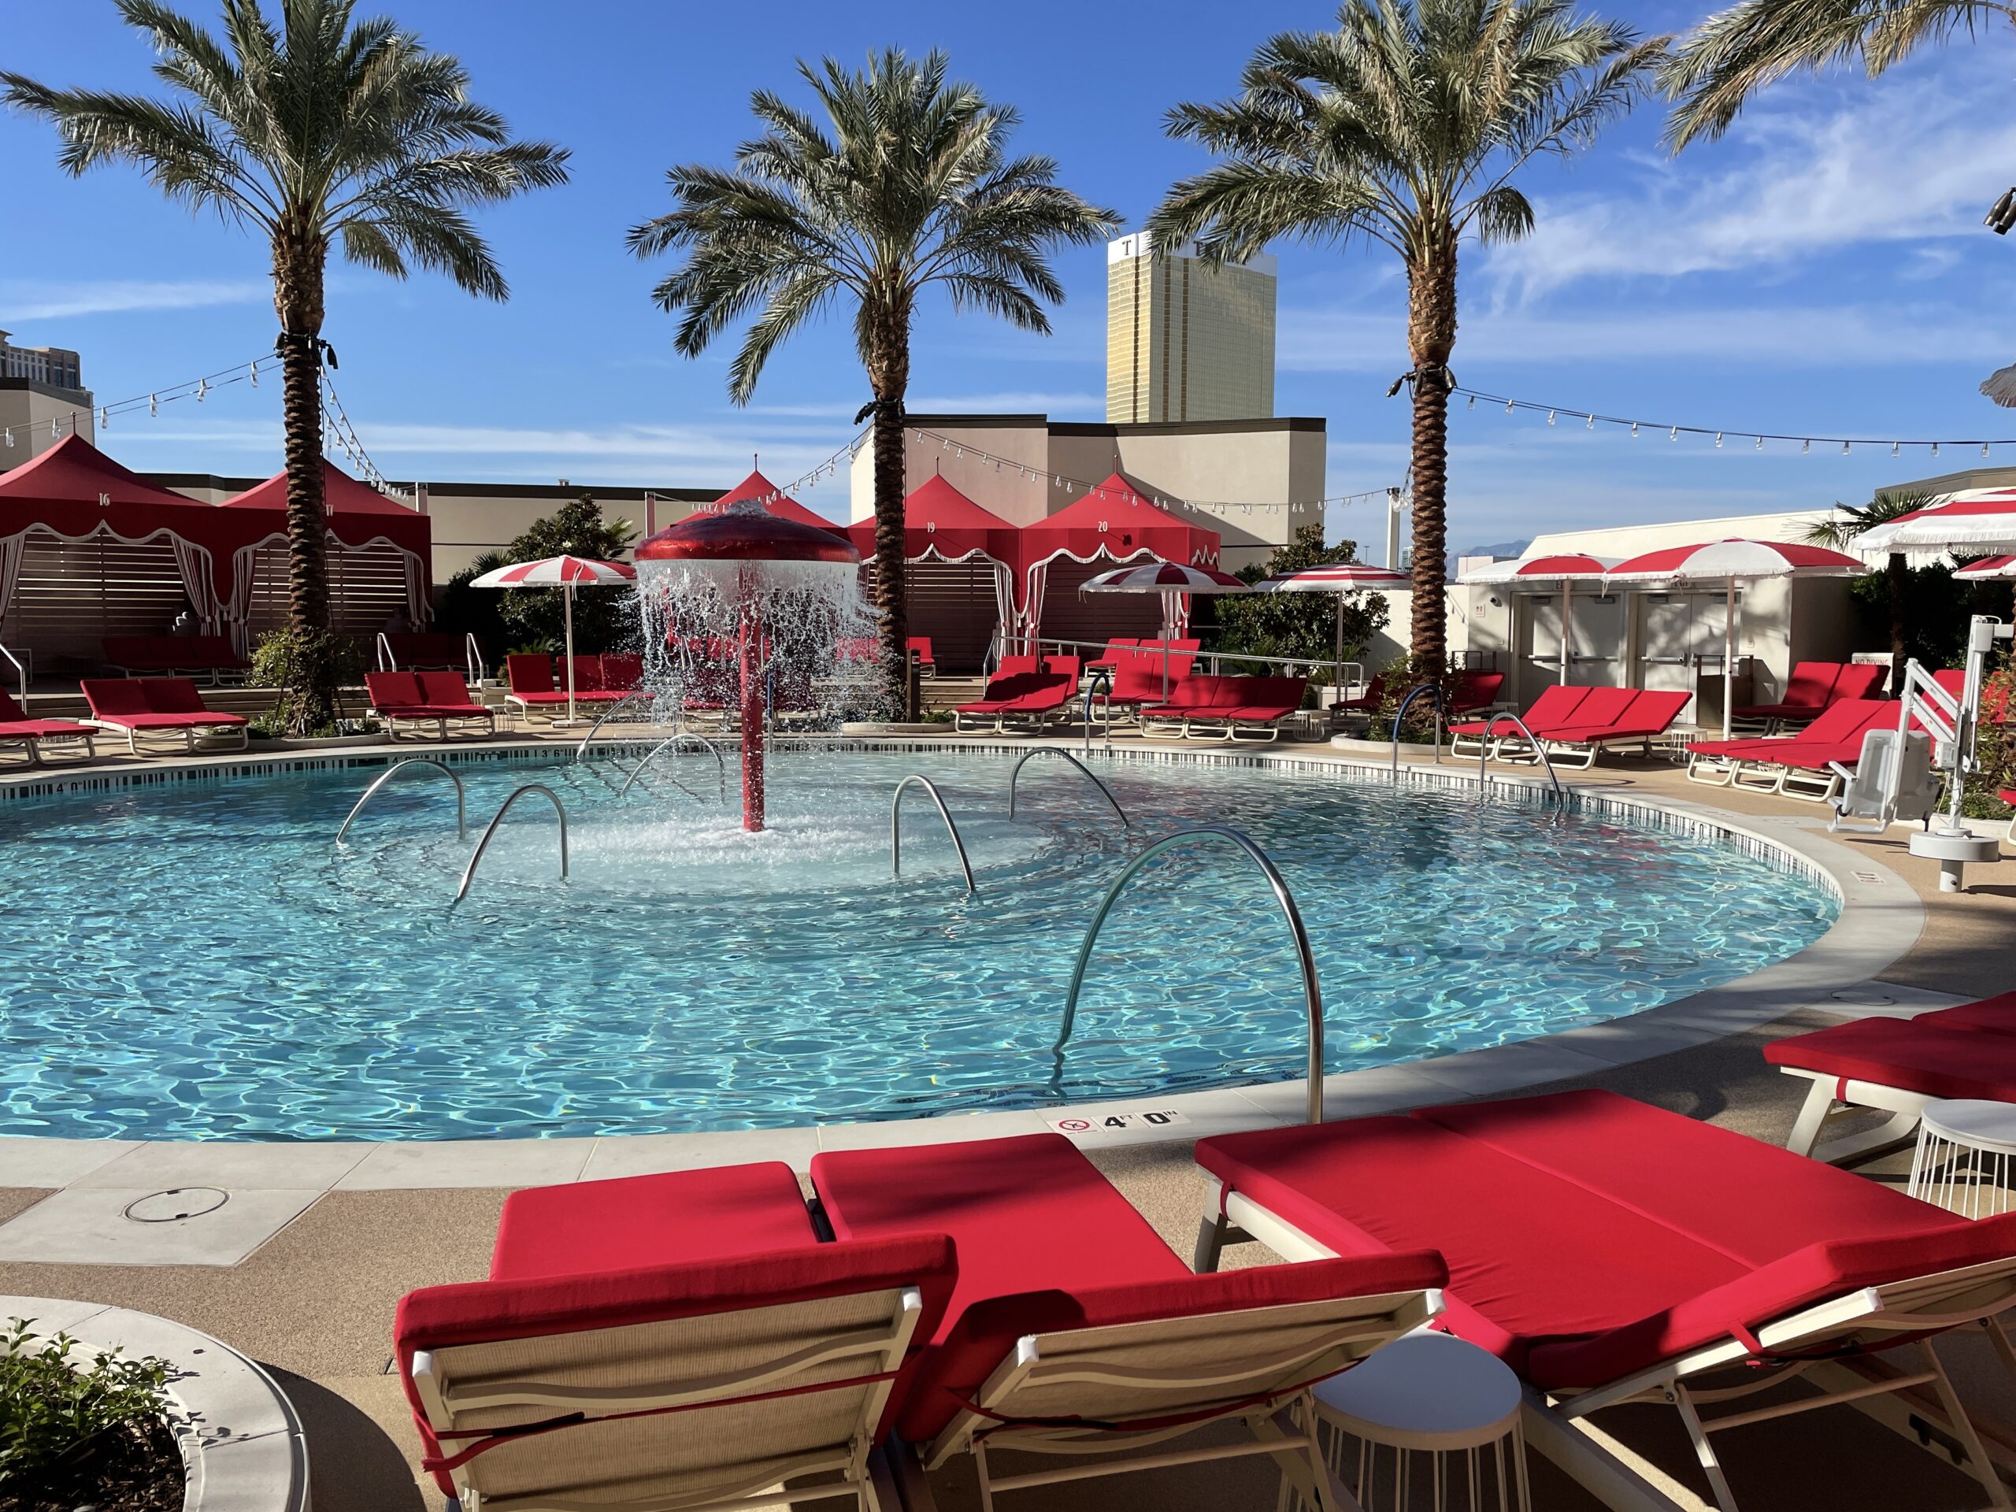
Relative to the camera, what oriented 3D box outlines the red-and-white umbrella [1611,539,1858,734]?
[{"bbox_3d":[8.063,-1.173,16.908,2.850,2.540,2.850,0,5,0],"label":"red-and-white umbrella"}]

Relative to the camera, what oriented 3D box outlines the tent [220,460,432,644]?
[{"bbox_3d":[-12.866,-3.506,27.791,3.438,4.250,3.100,-4,6,-39],"label":"tent"}]

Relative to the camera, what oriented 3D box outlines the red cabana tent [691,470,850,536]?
[{"bbox_3d":[-5.193,-3.770,31.296,3.700,4.300,3.600,0,5,-9],"label":"red cabana tent"}]

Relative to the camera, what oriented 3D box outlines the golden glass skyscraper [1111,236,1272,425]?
[{"bbox_3d":[88.154,-143.472,720.067,79.000,190.000,27.000,-4,6,-35],"label":"golden glass skyscraper"}]

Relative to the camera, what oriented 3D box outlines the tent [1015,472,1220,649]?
[{"bbox_3d":[2.421,-3.958,32.980,3.700,4.300,3.200,1,5,14],"label":"tent"}]

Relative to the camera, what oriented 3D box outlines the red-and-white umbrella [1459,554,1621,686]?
[{"bbox_3d":[7.528,-1.457,20.246,2.850,2.540,2.850,0,5,0],"label":"red-and-white umbrella"}]

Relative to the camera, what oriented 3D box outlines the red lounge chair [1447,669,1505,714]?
[{"bbox_3d":[6.951,-0.839,22.761,0.720,0.880,1.850,3,5,25],"label":"red lounge chair"}]

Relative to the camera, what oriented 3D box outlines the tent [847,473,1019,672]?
[{"bbox_3d":[-1.439,-3.837,32.118,3.474,4.250,3.100,0,5,1],"label":"tent"}]

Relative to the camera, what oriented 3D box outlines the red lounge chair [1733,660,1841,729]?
[{"bbox_3d":[11.290,-0.836,21.940,1.800,0.970,0.651,-3,6,-27],"label":"red lounge chair"}]

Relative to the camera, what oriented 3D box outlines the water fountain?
[{"bbox_3d":[-2.159,-0.737,12.604,1.950,2.760,1.950,0,5,0],"label":"water fountain"}]

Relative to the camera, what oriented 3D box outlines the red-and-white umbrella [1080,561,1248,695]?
[{"bbox_3d":[2.442,-1.727,23.136,2.850,2.540,2.850,0,5,0],"label":"red-and-white umbrella"}]

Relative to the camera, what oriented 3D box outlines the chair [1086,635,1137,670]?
[{"bbox_3d":[2.109,-1.950,30.675,0.660,0.800,1.850,2,5,17],"label":"chair"}]

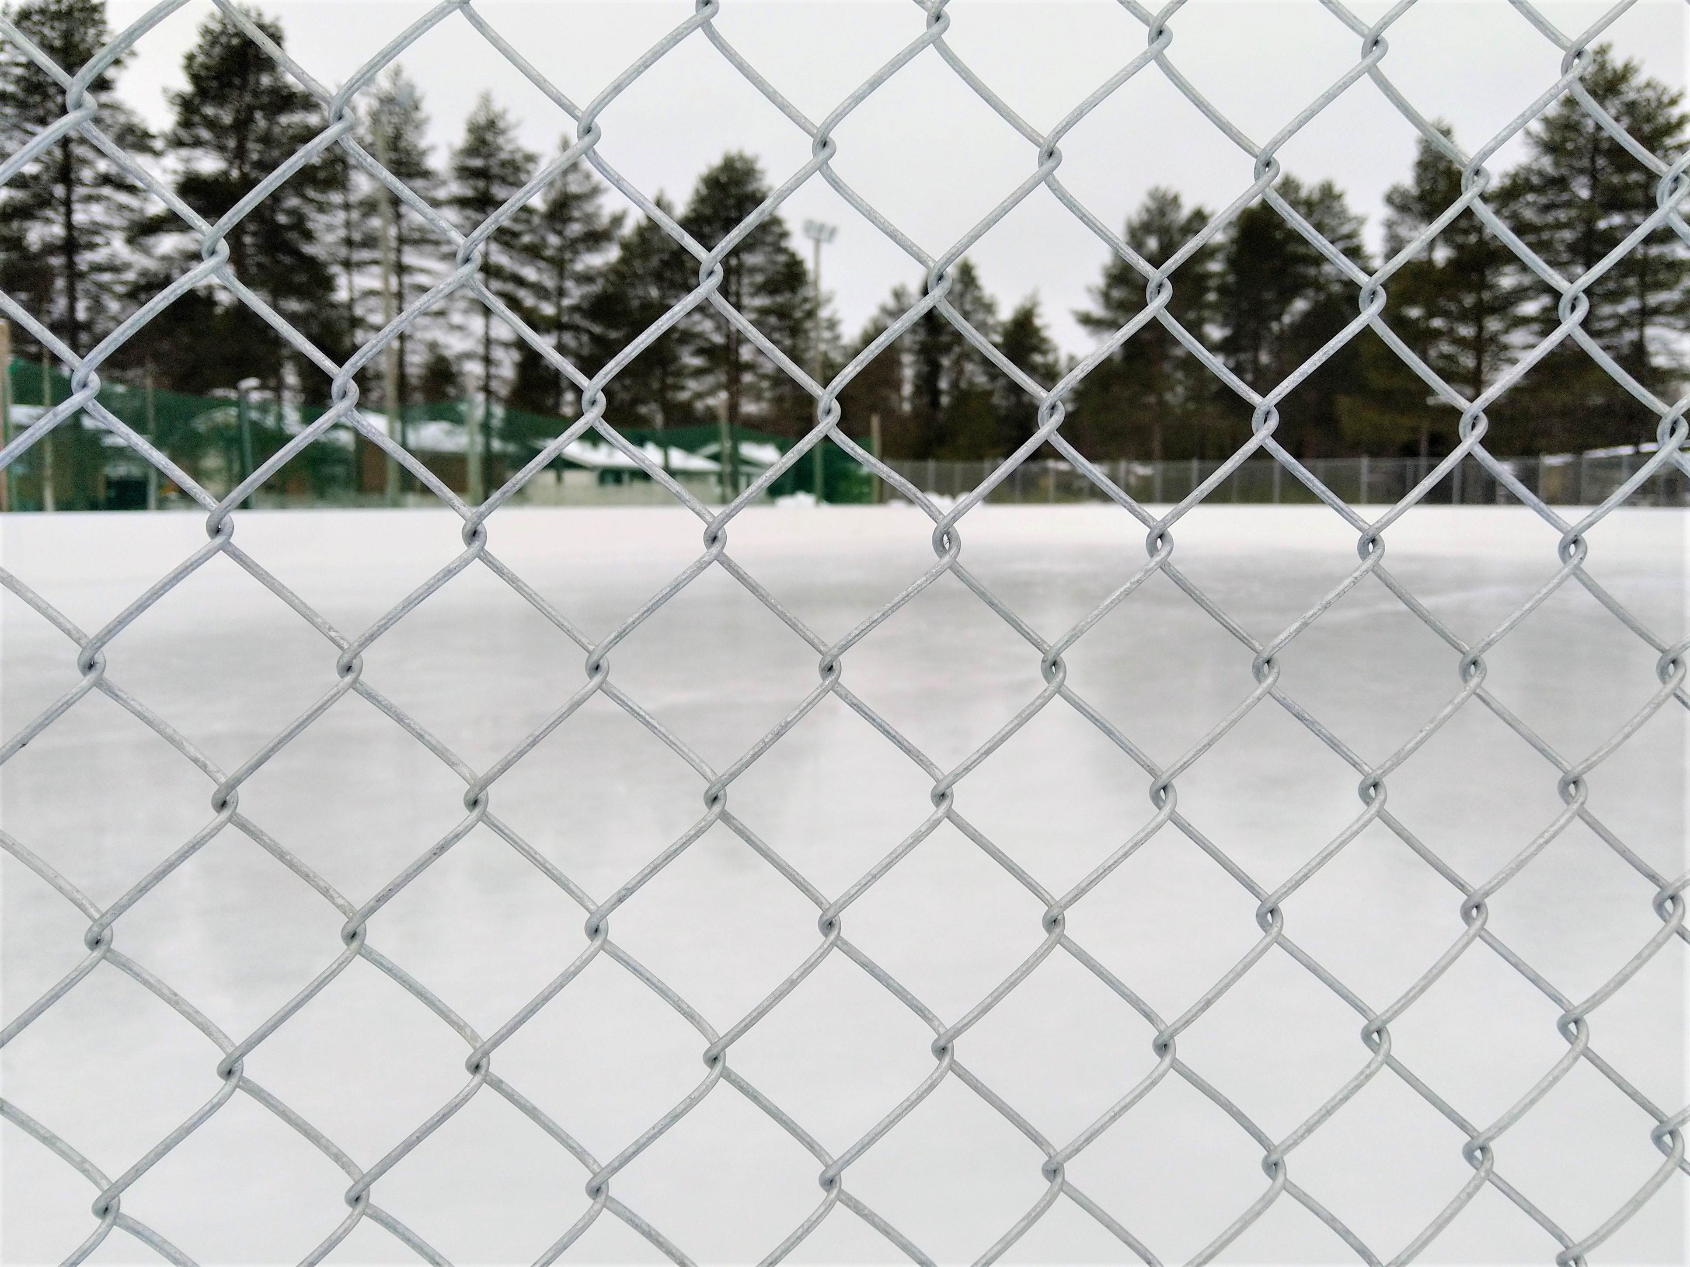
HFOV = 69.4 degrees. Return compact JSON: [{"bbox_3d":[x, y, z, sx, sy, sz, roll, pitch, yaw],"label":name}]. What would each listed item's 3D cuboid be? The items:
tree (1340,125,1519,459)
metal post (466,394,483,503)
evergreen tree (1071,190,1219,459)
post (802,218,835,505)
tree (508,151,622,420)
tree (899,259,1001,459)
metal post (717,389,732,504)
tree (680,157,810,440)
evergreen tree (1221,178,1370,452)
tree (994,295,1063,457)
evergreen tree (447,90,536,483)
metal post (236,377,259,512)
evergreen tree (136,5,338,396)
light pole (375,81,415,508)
[{"bbox_3d":[22.439,-12.008,46.988,7.062,14.604,7.062,0,6,0],"label":"tree"},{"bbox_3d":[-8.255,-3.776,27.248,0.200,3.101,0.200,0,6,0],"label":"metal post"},{"bbox_3d":[12.883,-11.520,52.066,5.919,14.603,5.623,0,6,0],"label":"evergreen tree"},{"bbox_3d":[-0.765,-7.660,36.385,1.000,9.004,0.400,0,6,0],"label":"post"},{"bbox_3d":[-10.818,-11.017,47.091,4.140,14.668,3.933,0,6,0],"label":"tree"},{"bbox_3d":[5.236,-11.900,61.077,4.943,13.430,4.696,0,6,0],"label":"tree"},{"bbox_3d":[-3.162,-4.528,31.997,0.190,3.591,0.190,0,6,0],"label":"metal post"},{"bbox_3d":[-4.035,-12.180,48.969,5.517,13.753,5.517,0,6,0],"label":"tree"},{"bbox_3d":[19.100,-11.760,52.040,6.128,15.086,5.822,0,6,0],"label":"evergreen tree"},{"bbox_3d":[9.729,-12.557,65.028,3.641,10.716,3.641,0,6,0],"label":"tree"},{"bbox_3d":[-12.465,-11.358,43.019,3.237,14.951,3.237,0,6,0],"label":"evergreen tree"},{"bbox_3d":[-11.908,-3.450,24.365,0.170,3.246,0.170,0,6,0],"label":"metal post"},{"bbox_3d":[-19.658,-11.557,39.993,6.245,17.262,5.933,0,6,0],"label":"evergreen tree"},{"bbox_3d":[-10.066,-6.736,26.934,0.600,10.469,1.150,5,8,37],"label":"light pole"}]

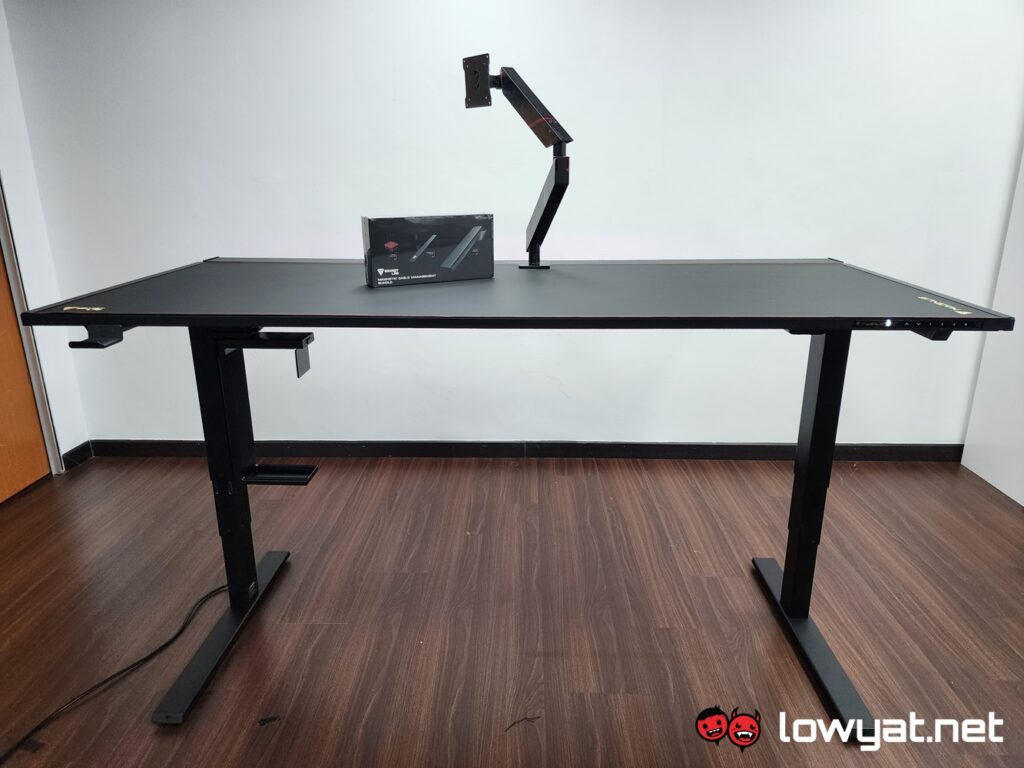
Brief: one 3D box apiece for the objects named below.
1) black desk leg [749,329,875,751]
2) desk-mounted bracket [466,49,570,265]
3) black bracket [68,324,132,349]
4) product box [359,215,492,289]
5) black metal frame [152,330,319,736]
[{"bbox_3d":[0.800,0.247,1.728,0.075,0.951,0.700,0,18,2],"label":"black desk leg"},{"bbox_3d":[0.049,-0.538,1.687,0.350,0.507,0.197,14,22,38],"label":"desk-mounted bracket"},{"bbox_3d":[-0.802,-0.106,1.331,0.068,0.052,0.105,0,18,2],"label":"black bracket"},{"bbox_3d":[-0.186,-0.309,1.558,0.292,0.148,0.058,-9,20,-26],"label":"product box"},{"bbox_3d":[-0.677,0.237,1.778,0.287,0.951,0.700,0,18,2],"label":"black metal frame"}]

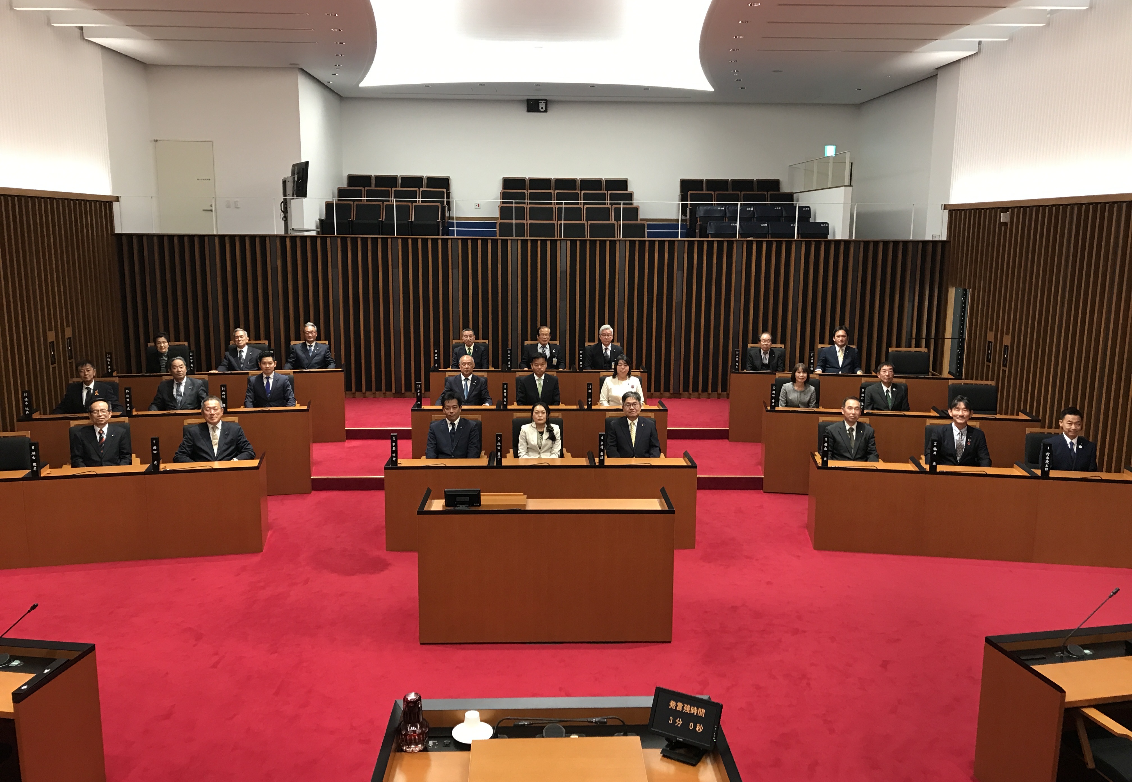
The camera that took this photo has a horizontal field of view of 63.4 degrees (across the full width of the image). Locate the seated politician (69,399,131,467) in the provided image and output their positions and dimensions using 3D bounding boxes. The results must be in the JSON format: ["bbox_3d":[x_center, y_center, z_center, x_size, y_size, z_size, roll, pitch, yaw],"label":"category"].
[{"bbox_3d":[-4.181,0.731,8.190,0.540,1.260,0.750,-2,9,-12],"label":"seated politician"}]

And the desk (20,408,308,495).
[{"bbox_3d":[-4.161,0.653,9.793,2.769,0.919,0.579,-2,9,-13],"label":"desk"}]

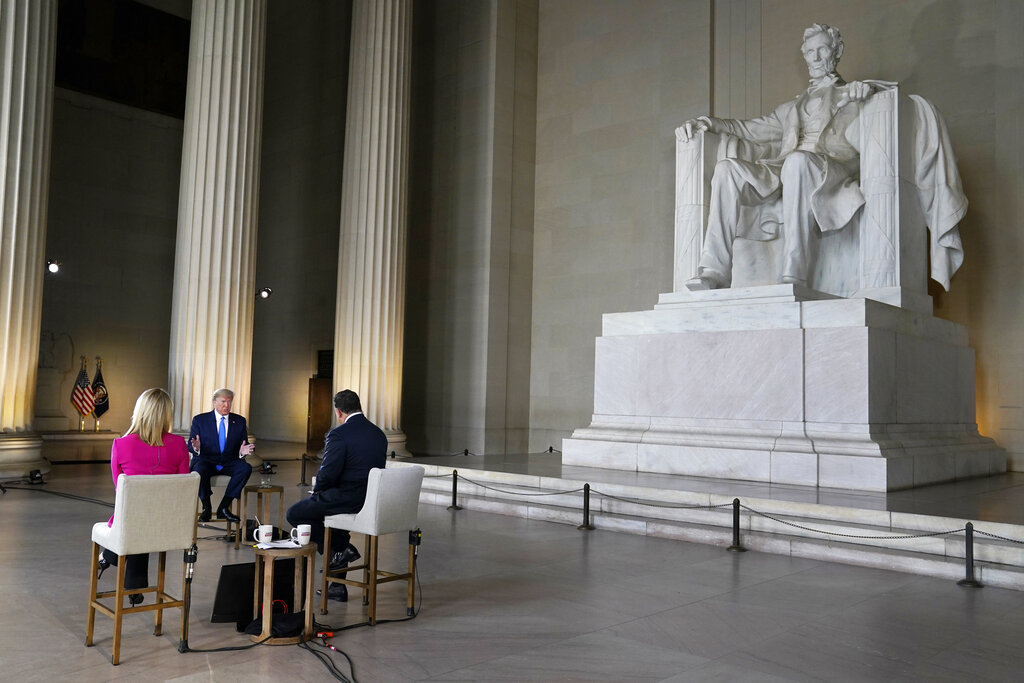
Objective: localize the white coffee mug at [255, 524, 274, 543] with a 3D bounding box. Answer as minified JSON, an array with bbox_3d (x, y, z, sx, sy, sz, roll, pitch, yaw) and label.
[{"bbox_3d":[-1.684,1.301,5.781,0.130,0.115,0.090,5,-6,-42],"label":"white coffee mug"}]

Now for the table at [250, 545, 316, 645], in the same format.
[{"bbox_3d":[-1.522,1.666,5.710,0.405,0.605,0.405,1,-4,0],"label":"table"}]

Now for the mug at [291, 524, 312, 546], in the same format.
[{"bbox_3d":[-1.408,1.302,5.737,0.130,0.120,0.090,4,-5,-27],"label":"mug"}]

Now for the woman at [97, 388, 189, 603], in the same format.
[{"bbox_3d":[-2.419,1.012,5.529,0.520,1.410,0.760,5,-5,-38],"label":"woman"}]

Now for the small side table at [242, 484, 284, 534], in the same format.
[{"bbox_3d":[-2.692,1.889,9.239,0.405,0.610,0.405,-2,-6,43],"label":"small side table"}]

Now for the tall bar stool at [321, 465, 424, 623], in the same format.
[{"bbox_3d":[-1.034,1.476,6.356,0.570,1.090,0.500,-2,-5,37],"label":"tall bar stool"}]

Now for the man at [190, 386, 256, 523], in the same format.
[{"bbox_3d":[-3.056,1.206,9.069,0.660,1.380,0.760,3,-4,-21],"label":"man"}]

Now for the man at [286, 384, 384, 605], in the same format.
[{"bbox_3d":[-1.312,1.207,6.611,0.860,1.660,0.580,-2,-5,40],"label":"man"}]

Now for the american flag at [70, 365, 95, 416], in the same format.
[{"bbox_3d":[-14.344,1.636,28.500,0.350,1.740,0.780,-2,-6,43],"label":"american flag"}]

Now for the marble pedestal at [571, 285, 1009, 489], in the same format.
[{"bbox_3d":[5.193,0.837,15.946,5.700,3.040,6.330,-2,-6,43],"label":"marble pedestal"}]

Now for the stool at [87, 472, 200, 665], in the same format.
[{"bbox_3d":[-2.312,1.368,5.359,0.500,1.100,0.560,5,-6,-42],"label":"stool"}]

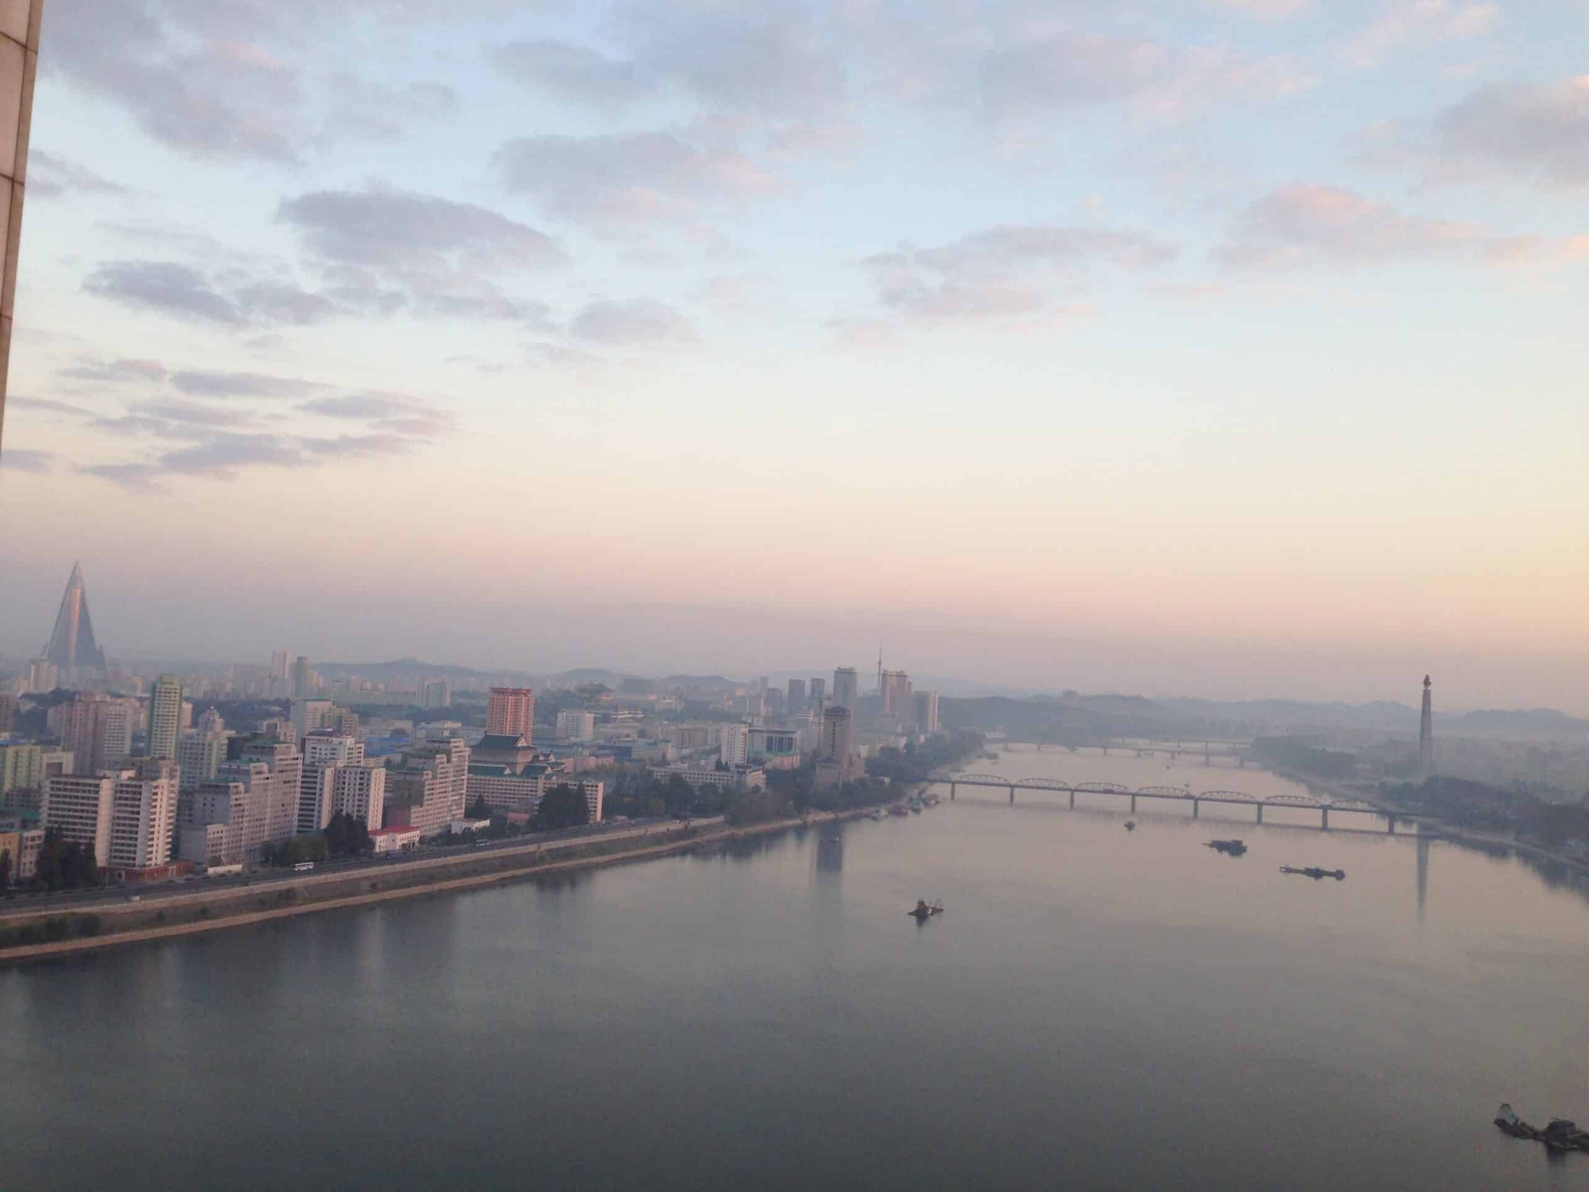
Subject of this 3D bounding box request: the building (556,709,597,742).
[{"bbox_3d":[-310.110,185.850,2150.000,45.000,48.000,20.000,2,-4,18],"label":"building"}]

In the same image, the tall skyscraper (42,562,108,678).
[{"bbox_3d":[-1947.690,70.130,4094.000,165.000,330.000,150.000,5,-4,-25],"label":"tall skyscraper"}]

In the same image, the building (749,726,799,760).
[{"bbox_3d":[-26.020,193.540,1951.360,56.390,49.000,40.000,3,-4,7],"label":"building"}]

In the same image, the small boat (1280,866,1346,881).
[{"bbox_3d":[330.870,175.260,967.000,39.000,5.000,7.000,2,-4,16],"label":"small boat"}]

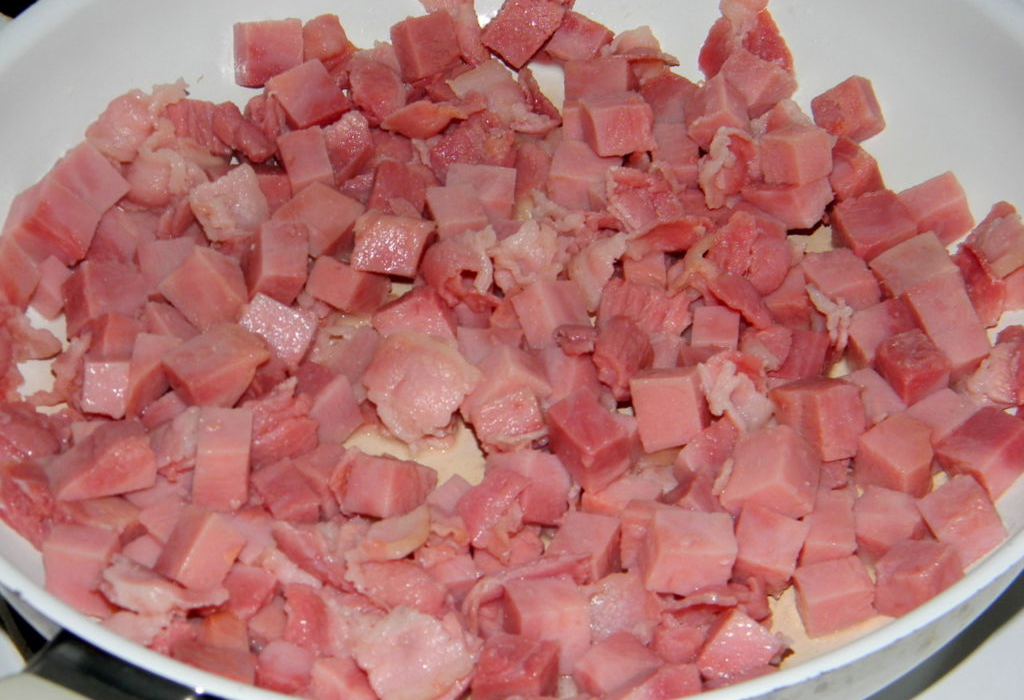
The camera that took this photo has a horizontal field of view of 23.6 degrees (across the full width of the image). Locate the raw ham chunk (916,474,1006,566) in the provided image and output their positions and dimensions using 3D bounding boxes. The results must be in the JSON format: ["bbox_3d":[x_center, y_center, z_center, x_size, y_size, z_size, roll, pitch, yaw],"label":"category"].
[{"bbox_3d":[0.094,0.035,0.510,0.011,0.012,0.012,-33,50,2],"label":"raw ham chunk"}]

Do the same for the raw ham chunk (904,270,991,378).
[{"bbox_3d":[0.095,-0.004,0.535,0.009,0.012,0.019,-23,72,-3],"label":"raw ham chunk"}]

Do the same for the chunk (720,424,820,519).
[{"bbox_3d":[0.055,0.027,0.516,0.013,0.014,0.015,-14,45,34],"label":"chunk"}]

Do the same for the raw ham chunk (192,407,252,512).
[{"bbox_3d":[-0.063,0.023,0.529,0.011,0.016,0.015,3,39,-9],"label":"raw ham chunk"}]

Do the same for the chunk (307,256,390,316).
[{"bbox_3d":[-0.038,-0.015,0.578,0.012,0.009,0.014,25,9,26],"label":"chunk"}]

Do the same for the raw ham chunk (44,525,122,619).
[{"bbox_3d":[-0.090,0.046,0.511,0.014,0.014,0.013,6,18,-1],"label":"raw ham chunk"}]

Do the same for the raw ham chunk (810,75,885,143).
[{"bbox_3d":[0.082,-0.058,0.596,0.012,0.011,0.012,-27,72,32],"label":"raw ham chunk"}]

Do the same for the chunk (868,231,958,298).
[{"bbox_3d":[0.093,-0.015,0.558,0.016,0.013,0.015,-25,42,-3],"label":"chunk"}]

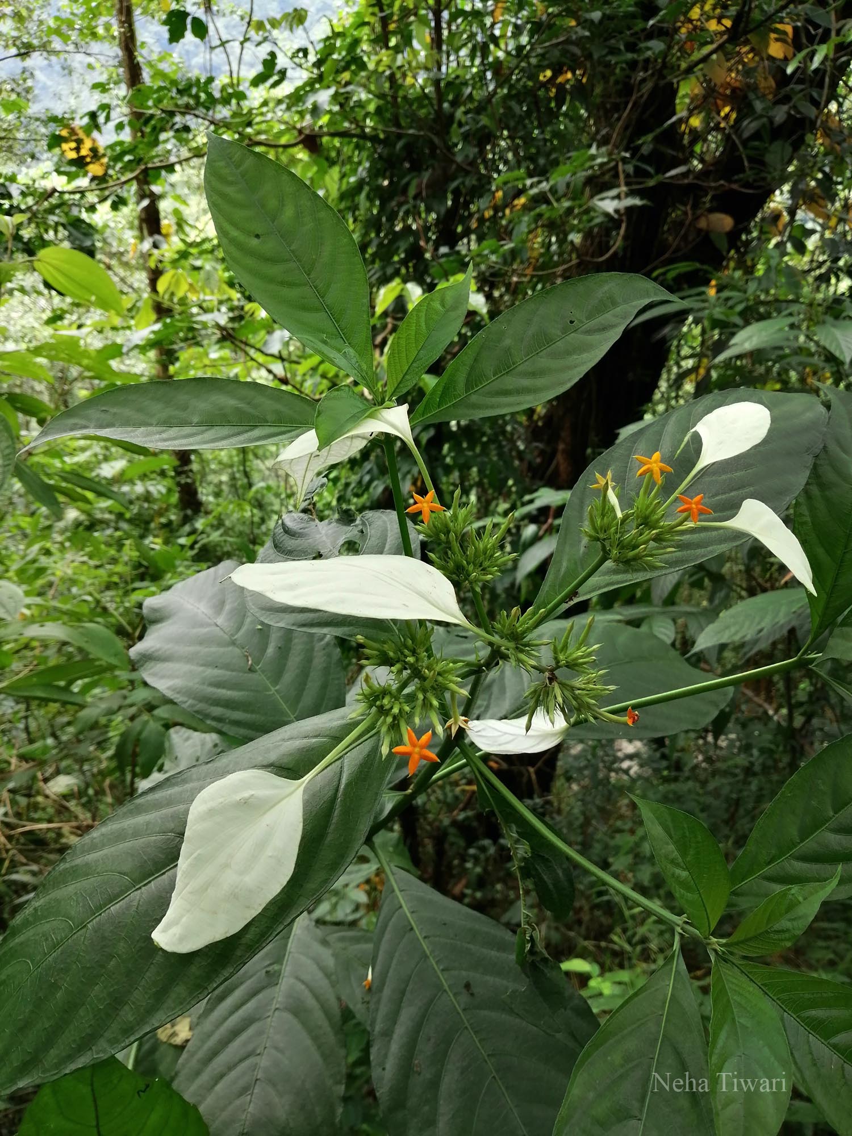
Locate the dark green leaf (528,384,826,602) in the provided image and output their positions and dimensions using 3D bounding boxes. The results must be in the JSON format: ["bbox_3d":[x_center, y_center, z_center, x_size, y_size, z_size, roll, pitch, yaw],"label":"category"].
[{"bbox_3d":[0.139,-0.037,0.465,0.180,0.030,0.095,-33,62,-12],"label":"dark green leaf"}]

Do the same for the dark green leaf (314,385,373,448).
[{"bbox_3d":[-0.040,-0.074,0.420,0.044,0.014,0.030,-40,49,-18],"label":"dark green leaf"}]

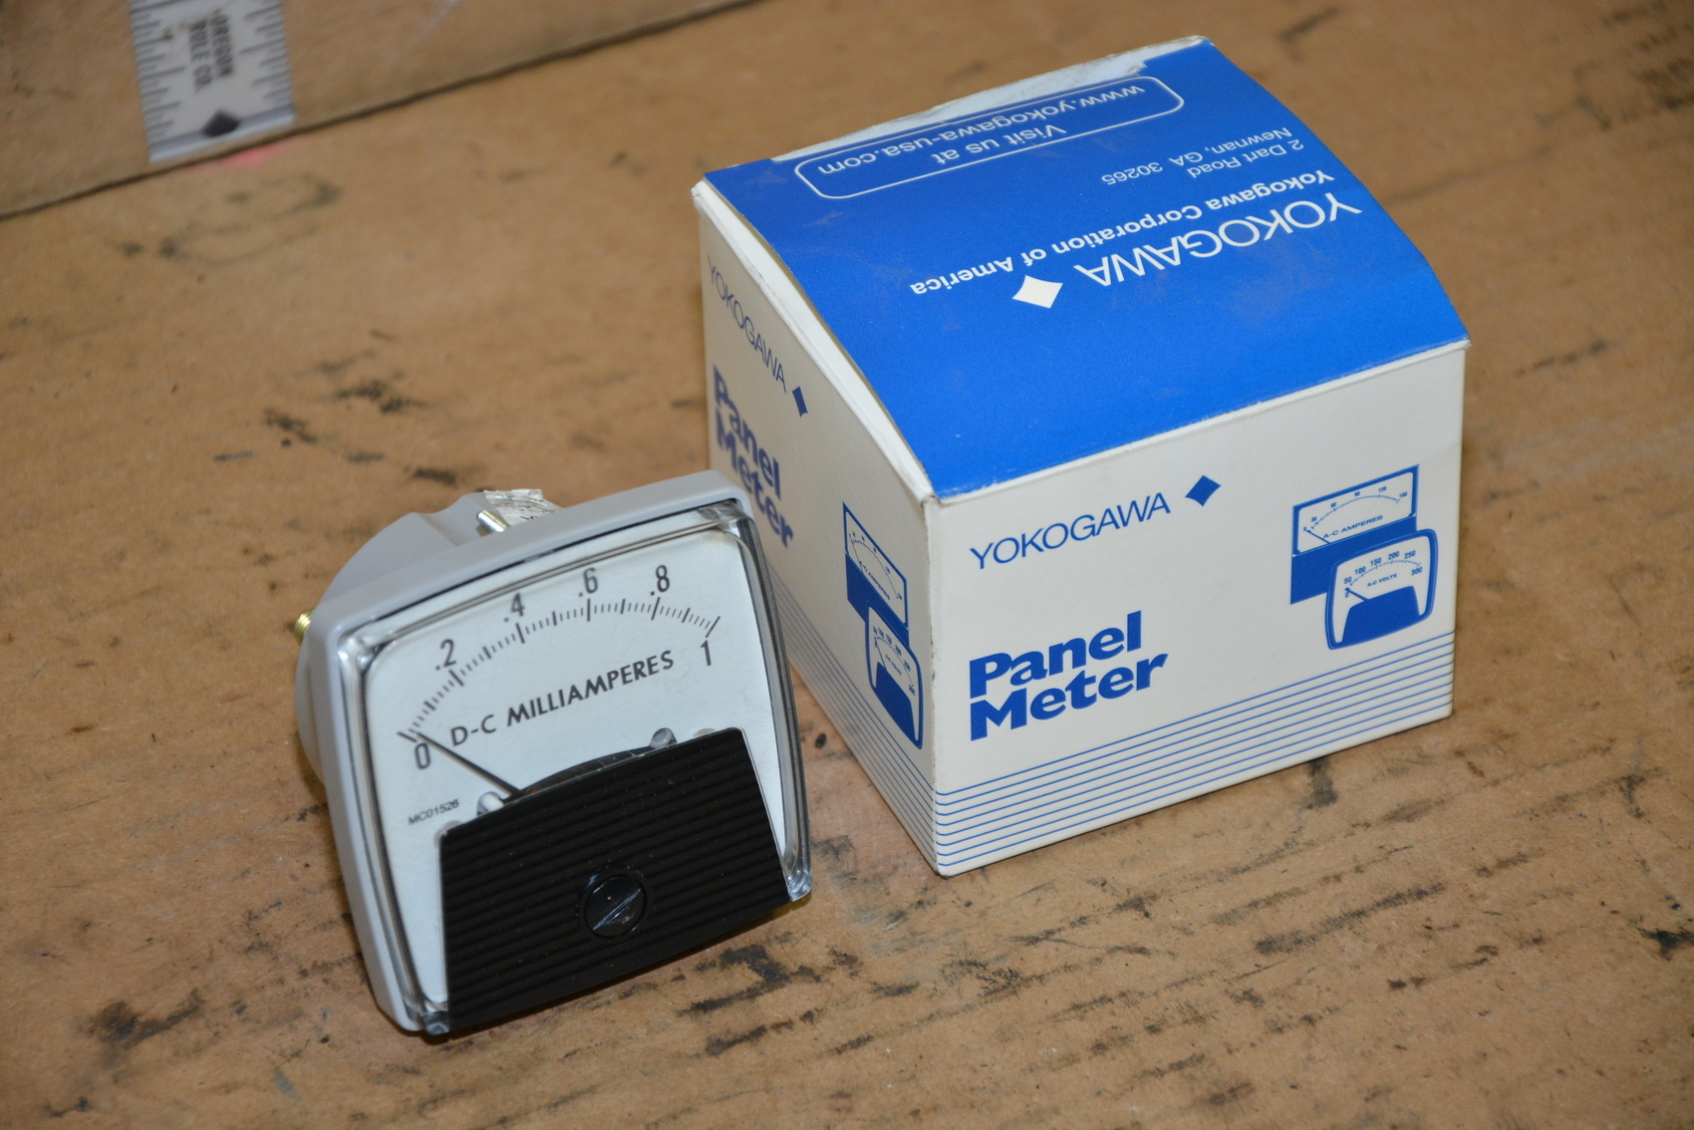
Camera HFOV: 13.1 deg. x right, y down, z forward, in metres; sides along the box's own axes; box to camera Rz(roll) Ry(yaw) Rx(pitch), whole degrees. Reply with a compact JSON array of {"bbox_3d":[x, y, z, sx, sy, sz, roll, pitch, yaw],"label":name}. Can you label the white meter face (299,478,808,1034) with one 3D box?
[{"bbox_3d":[-0.037,0.027,1.012,0.064,0.065,0.009,-20,32,-21],"label":"white meter face"}]

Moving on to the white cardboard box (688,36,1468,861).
[{"bbox_3d":[0.033,-0.017,1.061,0.081,0.070,0.082,-16,40,-18],"label":"white cardboard box"}]

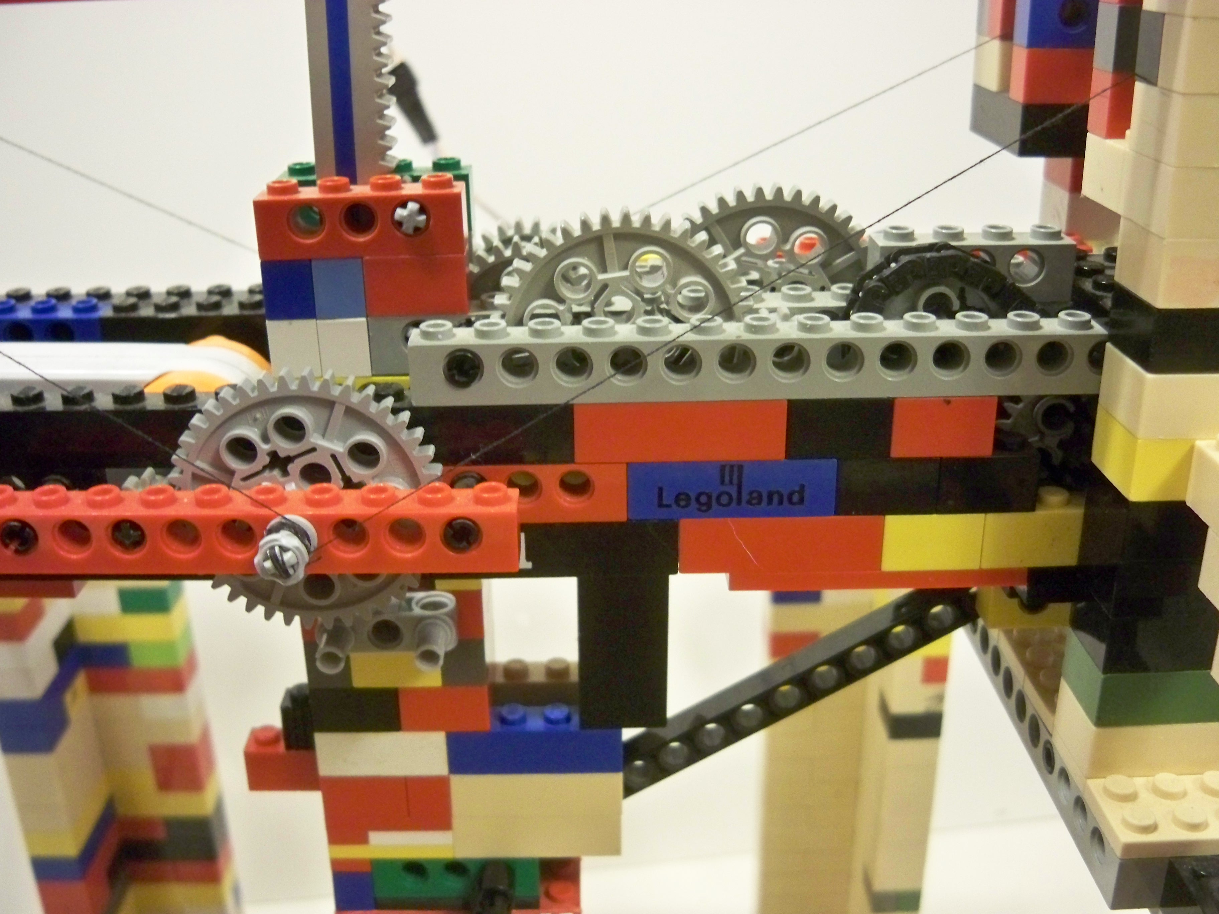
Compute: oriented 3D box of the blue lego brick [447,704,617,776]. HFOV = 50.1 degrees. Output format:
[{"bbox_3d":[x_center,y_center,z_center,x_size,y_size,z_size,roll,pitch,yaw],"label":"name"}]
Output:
[{"bbox_3d":[-0.014,0.052,0.242,0.032,0.011,0.008,-1,22,-1],"label":"blue lego brick"}]

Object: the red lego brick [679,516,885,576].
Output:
[{"bbox_3d":[0.027,0.012,0.206,0.032,0.010,0.008,-1,22,-1],"label":"red lego brick"}]

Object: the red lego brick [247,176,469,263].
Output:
[{"bbox_3d":[-0.038,-0.037,0.203,0.032,0.011,0.008,-1,22,-1],"label":"red lego brick"}]

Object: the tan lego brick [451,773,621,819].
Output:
[{"bbox_3d":[-0.013,0.061,0.243,0.032,0.010,0.008,-1,22,-1],"label":"tan lego brick"}]

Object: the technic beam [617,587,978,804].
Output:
[{"bbox_3d":[0.033,0.044,0.246,0.090,0.008,0.008,-29,20,9],"label":"technic beam"}]

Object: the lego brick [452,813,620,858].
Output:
[{"bbox_3d":[-0.013,0.070,0.247,0.032,0.010,0.008,-1,22,-1],"label":"lego brick"}]

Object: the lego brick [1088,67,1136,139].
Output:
[{"bbox_3d":[0.081,-0.053,0.196,0.016,0.010,0.008,-1,22,-1],"label":"lego brick"}]

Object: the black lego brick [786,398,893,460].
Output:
[{"bbox_3d":[0.035,-0.006,0.200,0.016,0.010,0.008,-1,22,-1],"label":"black lego brick"}]

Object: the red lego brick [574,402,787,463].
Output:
[{"bbox_3d":[0.011,-0.006,0.200,0.032,0.011,0.008,-1,22,-1],"label":"red lego brick"}]

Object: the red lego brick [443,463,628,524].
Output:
[{"bbox_3d":[-0.013,0.003,0.203,0.032,0.011,0.008,-1,22,-1],"label":"red lego brick"}]

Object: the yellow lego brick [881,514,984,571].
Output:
[{"bbox_3d":[0.051,0.011,0.208,0.016,0.011,0.008,-1,22,-1],"label":"yellow lego brick"}]

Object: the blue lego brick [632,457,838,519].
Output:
[{"bbox_3d":[0.019,0.003,0.204,0.032,0.011,0.008,-1,22,-1],"label":"blue lego brick"}]

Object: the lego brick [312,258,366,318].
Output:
[{"bbox_3d":[-0.042,-0.028,0.207,0.008,0.011,0.008,-1,22,-1],"label":"lego brick"}]

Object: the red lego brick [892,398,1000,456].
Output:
[{"bbox_3d":[0.051,-0.007,0.201,0.016,0.011,0.008,-1,22,-1],"label":"red lego brick"}]

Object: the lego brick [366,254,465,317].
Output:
[{"bbox_3d":[-0.030,-0.028,0.206,0.016,0.010,0.008,-1,22,-1],"label":"lego brick"}]

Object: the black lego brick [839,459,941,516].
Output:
[{"bbox_3d":[0.043,0.003,0.204,0.016,0.010,0.008,-1,22,-1],"label":"black lego brick"}]

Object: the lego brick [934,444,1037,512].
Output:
[{"bbox_3d":[0.059,0.002,0.204,0.016,0.011,0.008,-1,22,-1],"label":"lego brick"}]

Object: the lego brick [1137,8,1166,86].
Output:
[{"bbox_3d":[0.081,-0.056,0.179,0.014,0.010,0.008,-1,22,-1],"label":"lego brick"}]

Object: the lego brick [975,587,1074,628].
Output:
[{"bbox_3d":[0.078,0.025,0.244,0.016,0.011,0.008,-1,22,-1],"label":"lego brick"}]

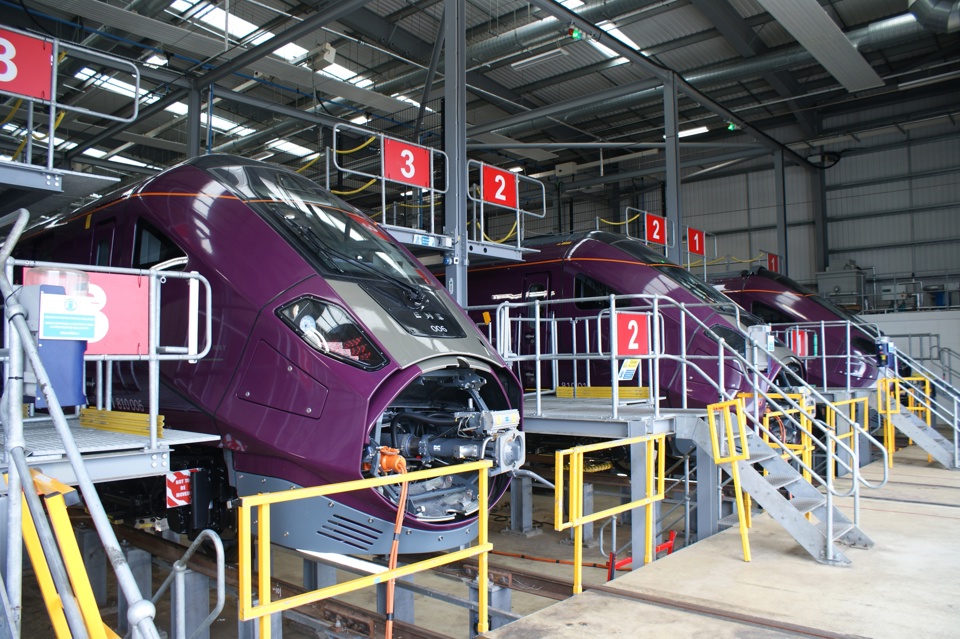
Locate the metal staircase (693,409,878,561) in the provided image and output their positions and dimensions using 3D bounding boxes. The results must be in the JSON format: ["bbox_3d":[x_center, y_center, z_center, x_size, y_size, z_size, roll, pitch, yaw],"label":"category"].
[{"bbox_3d":[2.937,1.585,7.082,1.480,1.210,0.790,-3,-4,41],"label":"metal staircase"}]

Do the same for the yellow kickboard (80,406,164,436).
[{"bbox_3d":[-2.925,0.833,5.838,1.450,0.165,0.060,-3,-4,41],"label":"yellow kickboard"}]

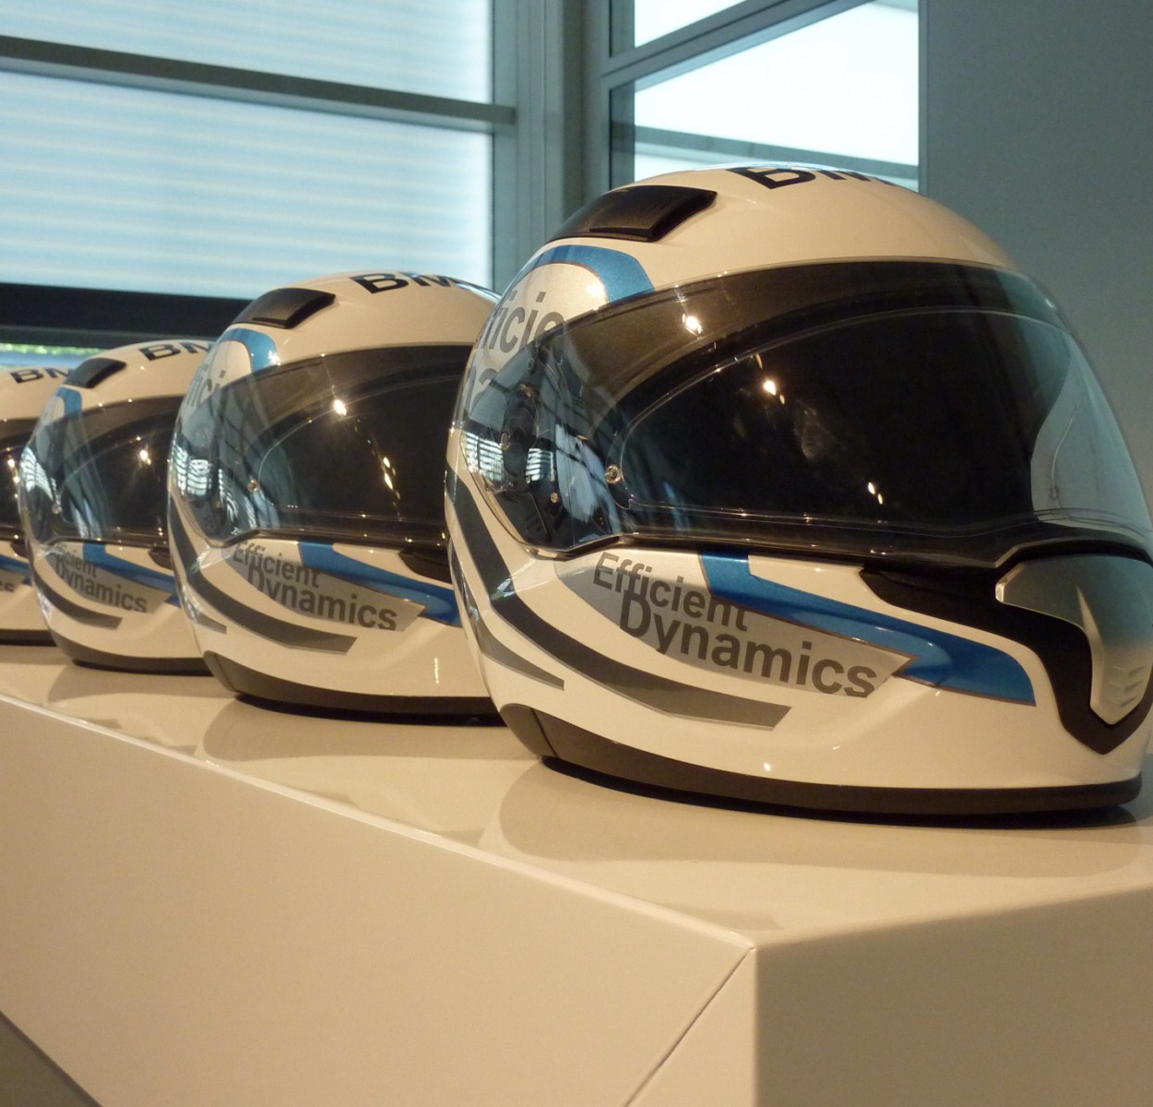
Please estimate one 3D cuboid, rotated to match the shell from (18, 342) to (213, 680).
[{"bbox_3d":[-0.337,-0.048,1.451,0.250,0.270,0.345,0,1,-41],"label":"shell"}]

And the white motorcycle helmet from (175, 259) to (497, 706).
[{"bbox_3d":[-0.112,-0.043,1.090,0.250,0.270,0.345,0,1,-41],"label":"white motorcycle helmet"}]

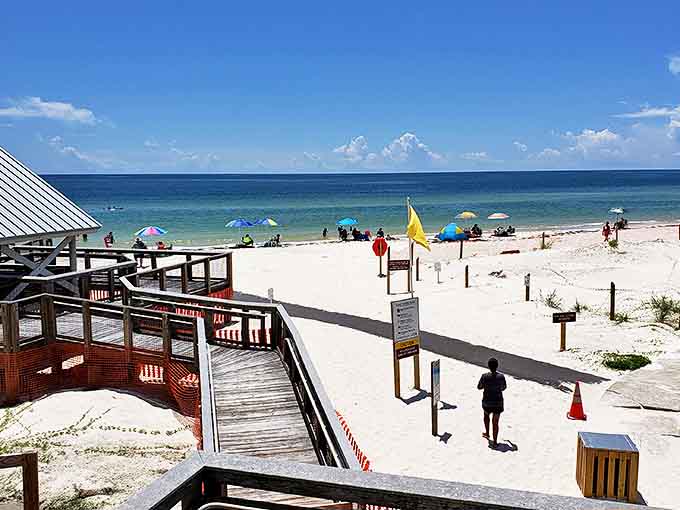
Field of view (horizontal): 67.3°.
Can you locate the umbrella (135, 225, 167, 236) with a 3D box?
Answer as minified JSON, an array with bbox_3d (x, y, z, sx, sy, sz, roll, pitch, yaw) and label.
[{"bbox_3d":[-11.929,-1.482,32.200,2.050,0.500,2.050,0,9,0],"label":"umbrella"}]

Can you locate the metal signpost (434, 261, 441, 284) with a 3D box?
[{"bbox_3d":[4.735,0.874,24.617,0.310,1.040,0.060,-1,9,-3],"label":"metal signpost"}]

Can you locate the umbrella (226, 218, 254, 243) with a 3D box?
[{"bbox_3d":[-7.260,-1.686,37.148,2.050,1.907,2.050,0,9,0],"label":"umbrella"}]

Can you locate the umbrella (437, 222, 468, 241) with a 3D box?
[{"bbox_3d":[8.762,-1.857,40.082,2.300,1.391,1.800,0,9,6],"label":"umbrella"}]

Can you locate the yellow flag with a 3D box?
[{"bbox_3d":[1.655,-0.545,10.702,0.660,0.950,0.250,9,13,44],"label":"yellow flag"}]

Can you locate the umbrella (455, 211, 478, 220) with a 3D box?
[{"bbox_3d":[10.651,-3.309,43.000,1.900,0.500,1.900,0,9,0],"label":"umbrella"}]

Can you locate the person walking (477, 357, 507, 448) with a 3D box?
[{"bbox_3d":[2.657,2.537,8.927,0.530,1.610,0.450,2,9,12],"label":"person walking"}]

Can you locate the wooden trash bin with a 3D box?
[{"bbox_3d":[4.374,3.480,8.399,0.765,0.886,0.493,1,9,10],"label":"wooden trash bin"}]

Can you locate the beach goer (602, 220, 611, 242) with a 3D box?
[{"bbox_3d":[20.475,-1.789,39.121,0.520,1.600,0.450,2,10,17],"label":"beach goer"}]

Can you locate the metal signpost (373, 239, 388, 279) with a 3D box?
[{"bbox_3d":[2.022,0.130,25.444,0.900,1.960,0.100,-6,11,-30],"label":"metal signpost"}]

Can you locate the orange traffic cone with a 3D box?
[{"bbox_3d":[4.556,2.770,9.766,0.370,0.720,0.370,2,9,16],"label":"orange traffic cone"}]

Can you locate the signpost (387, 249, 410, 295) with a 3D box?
[{"bbox_3d":[2.423,0.637,20.773,0.960,1.900,0.120,-4,10,-20],"label":"signpost"}]

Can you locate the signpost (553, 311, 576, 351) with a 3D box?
[{"bbox_3d":[6.609,2.264,14.987,0.670,1.157,0.130,-1,9,-6],"label":"signpost"}]

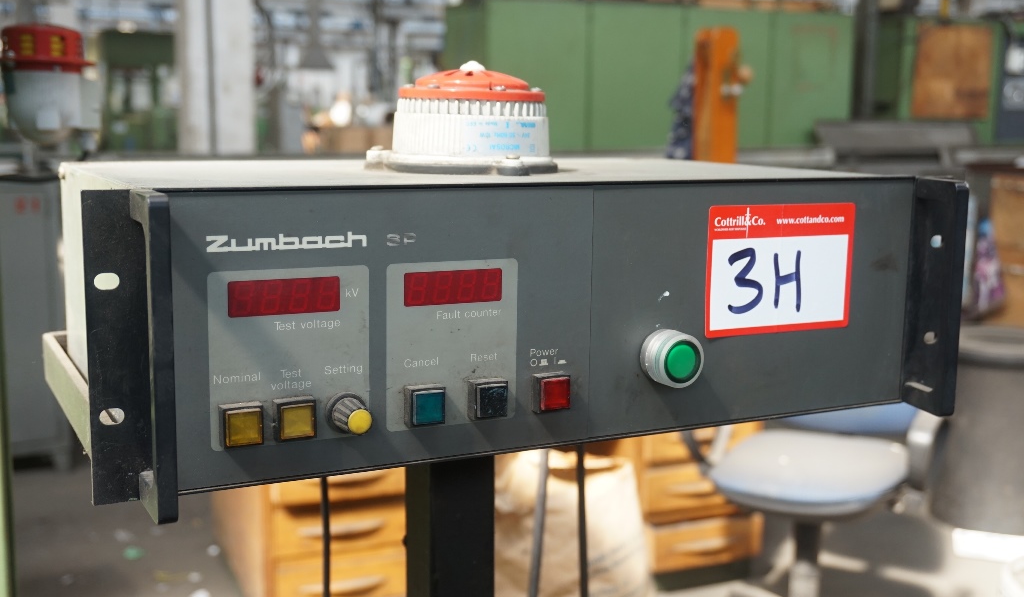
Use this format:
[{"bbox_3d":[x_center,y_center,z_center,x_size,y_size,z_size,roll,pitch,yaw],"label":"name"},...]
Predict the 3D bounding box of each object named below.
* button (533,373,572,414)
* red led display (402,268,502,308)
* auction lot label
[{"bbox_3d":[0.020,0.047,0.552,0.018,0.018,0.009,-4,10,-26],"label":"button"},{"bbox_3d":[-0.027,-0.005,0.525,0.050,0.016,0.004,-4,10,-26],"label":"red led display"},{"bbox_3d":[0.149,-0.016,0.609,0.100,0.071,0.001,-4,10,-26],"label":"auction lot label"}]

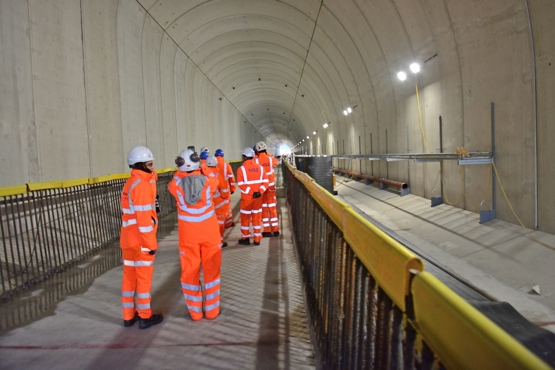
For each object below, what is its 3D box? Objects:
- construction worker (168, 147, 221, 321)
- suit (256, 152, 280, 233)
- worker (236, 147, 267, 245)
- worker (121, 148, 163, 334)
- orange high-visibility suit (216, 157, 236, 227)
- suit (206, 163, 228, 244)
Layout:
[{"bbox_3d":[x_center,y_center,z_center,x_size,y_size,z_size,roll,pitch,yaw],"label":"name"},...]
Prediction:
[{"bbox_3d":[-0.863,0.475,4.380,0.550,1.790,0.470,-1,4,-2],"label":"construction worker"},{"bbox_3d":[-0.194,0.154,8.500,0.580,1.620,0.420,-1,4,6],"label":"suit"},{"bbox_3d":[-0.471,0.176,7.850,0.600,1.830,0.400,-2,5,-8],"label":"worker"},{"bbox_3d":[-1.372,0.495,4.200,0.400,1.800,0.500,-4,5,-35],"label":"worker"},{"bbox_3d":[-1.195,0.108,9.750,0.560,1.600,0.400,1,5,25],"label":"orange high-visibility suit"},{"bbox_3d":[-1.125,0.324,7.800,0.520,1.470,0.440,1,5,25],"label":"suit"}]

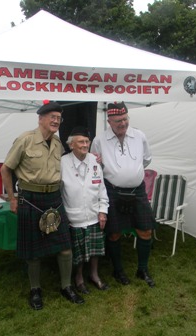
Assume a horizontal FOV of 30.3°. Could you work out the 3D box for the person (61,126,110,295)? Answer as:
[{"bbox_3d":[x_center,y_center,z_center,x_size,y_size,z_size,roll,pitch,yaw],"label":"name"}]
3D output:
[{"bbox_3d":[-0.136,0.387,3.360,0.460,1.500,0.360,-3,7,-18],"label":"person"}]

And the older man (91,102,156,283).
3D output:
[{"bbox_3d":[0.247,0.256,3.460,0.610,1.730,0.460,-1,7,-7],"label":"older man"}]

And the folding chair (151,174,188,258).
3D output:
[{"bbox_3d":[0.796,0.573,4.450,0.560,0.860,0.620,4,8,37],"label":"folding chair"}]

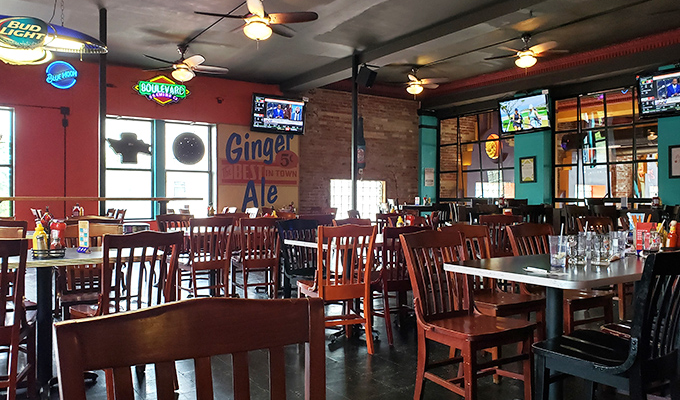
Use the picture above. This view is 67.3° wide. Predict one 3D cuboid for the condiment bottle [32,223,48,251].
[{"bbox_3d":[-1.615,0.218,2.760,0.078,0.180,0.070,0,0,-9],"label":"condiment bottle"}]

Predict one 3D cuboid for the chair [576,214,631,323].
[{"bbox_3d":[2.620,0.634,4.900,0.450,0.893,0.530,0,0,-22],"label":"chair"}]

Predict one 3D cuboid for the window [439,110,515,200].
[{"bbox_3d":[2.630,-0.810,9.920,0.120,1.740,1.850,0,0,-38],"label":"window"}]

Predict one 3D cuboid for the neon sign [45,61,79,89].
[{"bbox_3d":[-4.181,-1.875,7.695,0.420,0.409,0.090,0,0,-32],"label":"neon sign"}]

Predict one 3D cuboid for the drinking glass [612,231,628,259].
[{"bbox_3d":[1.477,0.230,2.690,0.085,0.147,0.085,0,0,0],"label":"drinking glass"}]

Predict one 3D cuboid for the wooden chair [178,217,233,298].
[{"bbox_3d":[-1.350,0.625,5.120,0.450,0.893,0.530,0,0,-31],"label":"wooden chair"}]

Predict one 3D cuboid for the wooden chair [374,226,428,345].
[{"bbox_3d":[0.528,0.615,3.940,0.440,0.900,0.550,0,0,-16],"label":"wooden chair"}]

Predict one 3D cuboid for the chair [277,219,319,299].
[{"bbox_3d":[-0.240,0.630,4.350,0.450,0.893,0.530,0,0,-30],"label":"chair"}]

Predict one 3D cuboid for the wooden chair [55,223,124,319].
[{"bbox_3d":[-1.710,0.629,3.540,0.450,0.893,0.530,0,0,-29],"label":"wooden chair"}]

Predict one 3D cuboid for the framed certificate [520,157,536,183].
[{"bbox_3d":[3.617,-0.572,9.800,0.030,0.480,0.335,0,0,-38],"label":"framed certificate"}]

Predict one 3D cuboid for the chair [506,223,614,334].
[{"bbox_3d":[1.500,0.625,3.500,0.440,0.890,0.510,0,0,-28],"label":"chair"}]

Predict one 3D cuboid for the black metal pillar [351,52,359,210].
[{"bbox_3d":[0.235,-0.585,7.700,0.090,3.300,0.090,0,0,-38],"label":"black metal pillar"}]

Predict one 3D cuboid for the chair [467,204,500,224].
[{"bbox_3d":[1.930,0.520,6.330,0.440,0.900,0.510,0,0,-30],"label":"chair"}]

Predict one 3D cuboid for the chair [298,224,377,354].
[{"bbox_3d":[-0.055,0.625,3.700,0.440,0.890,0.510,0,0,-22],"label":"chair"}]

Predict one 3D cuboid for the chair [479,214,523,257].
[{"bbox_3d":[1.670,0.615,5.600,0.450,0.900,0.540,0,0,-6],"label":"chair"}]

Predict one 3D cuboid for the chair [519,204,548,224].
[{"bbox_3d":[2.650,0.530,7.040,0.440,0.900,0.520,0,0,12],"label":"chair"}]

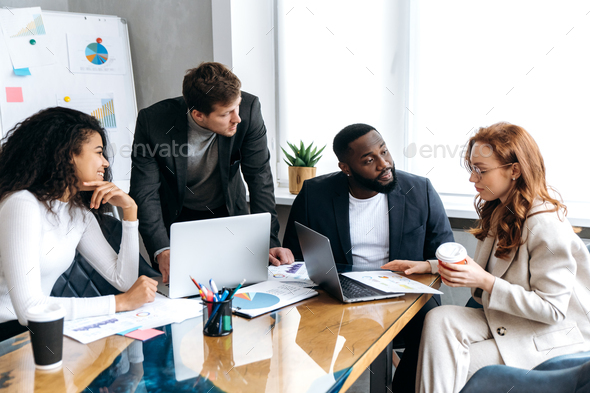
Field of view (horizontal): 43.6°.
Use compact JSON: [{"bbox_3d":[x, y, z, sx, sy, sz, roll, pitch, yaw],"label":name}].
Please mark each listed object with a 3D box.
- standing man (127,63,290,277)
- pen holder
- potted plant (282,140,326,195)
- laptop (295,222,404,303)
[{"bbox_3d":[-0.375,0.246,2.906,0.590,1.502,0.750,-4,9,-22],"label":"standing man"},{"bbox_3d":[-0.206,0.314,1.962,0.083,0.095,0.083,-1,9,0],"label":"pen holder"},{"bbox_3d":[0.040,-0.145,3.580,0.220,0.250,0.210,-1,9,0],"label":"potted plant"},{"bbox_3d":[0.176,0.203,2.421,0.262,0.217,0.299,-4,9,-20],"label":"laptop"}]

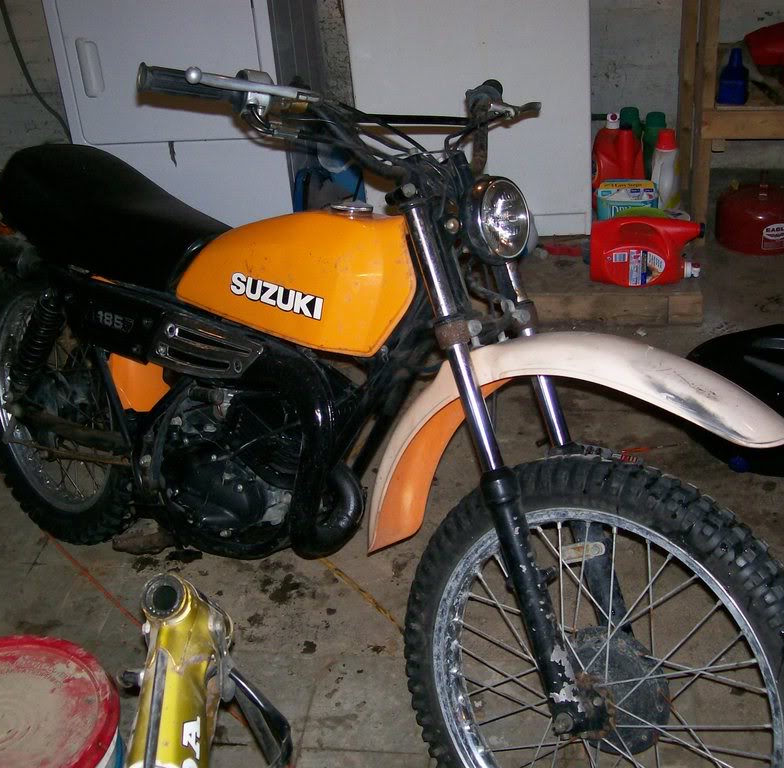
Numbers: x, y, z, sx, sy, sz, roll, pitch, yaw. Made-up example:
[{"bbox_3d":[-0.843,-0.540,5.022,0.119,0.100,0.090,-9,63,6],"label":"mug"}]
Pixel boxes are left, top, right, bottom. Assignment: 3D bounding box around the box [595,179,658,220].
[{"bbox_3d":[0.776,-0.572,3.510,0.190,0.200,0.075,1,28,12],"label":"box"}]

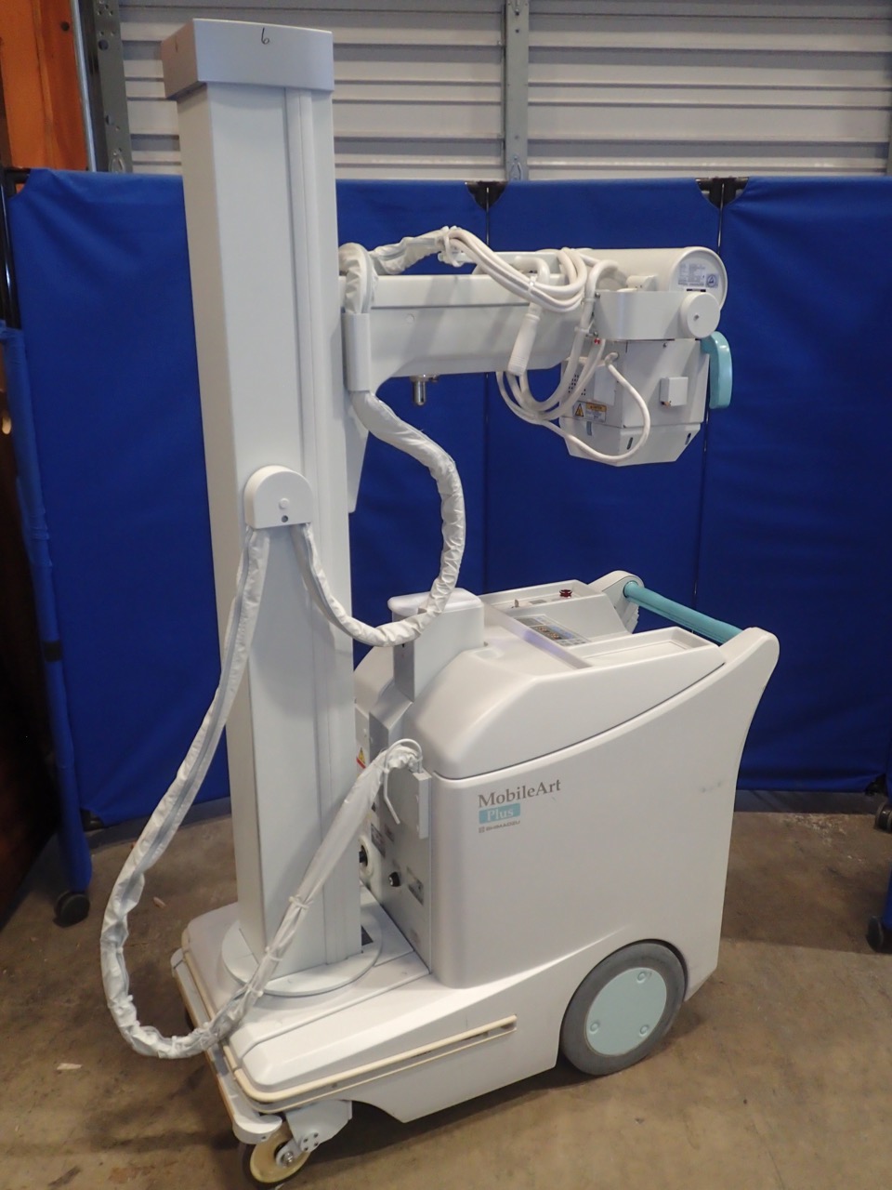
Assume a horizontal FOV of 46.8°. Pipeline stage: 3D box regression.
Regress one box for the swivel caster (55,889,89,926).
[{"bbox_3d":[-0.959,0.795,2.634,0.050,0.082,0.075,14,22,39],"label":"swivel caster"}]

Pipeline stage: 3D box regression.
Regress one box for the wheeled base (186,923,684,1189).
[{"bbox_3d":[-0.040,0.799,2.200,0.988,0.324,0.553,-9,19,-25],"label":"wheeled base"}]

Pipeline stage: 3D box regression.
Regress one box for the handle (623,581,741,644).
[{"bbox_3d":[0.501,0.039,2.230,0.045,0.042,0.355,-9,19,-25],"label":"handle"}]

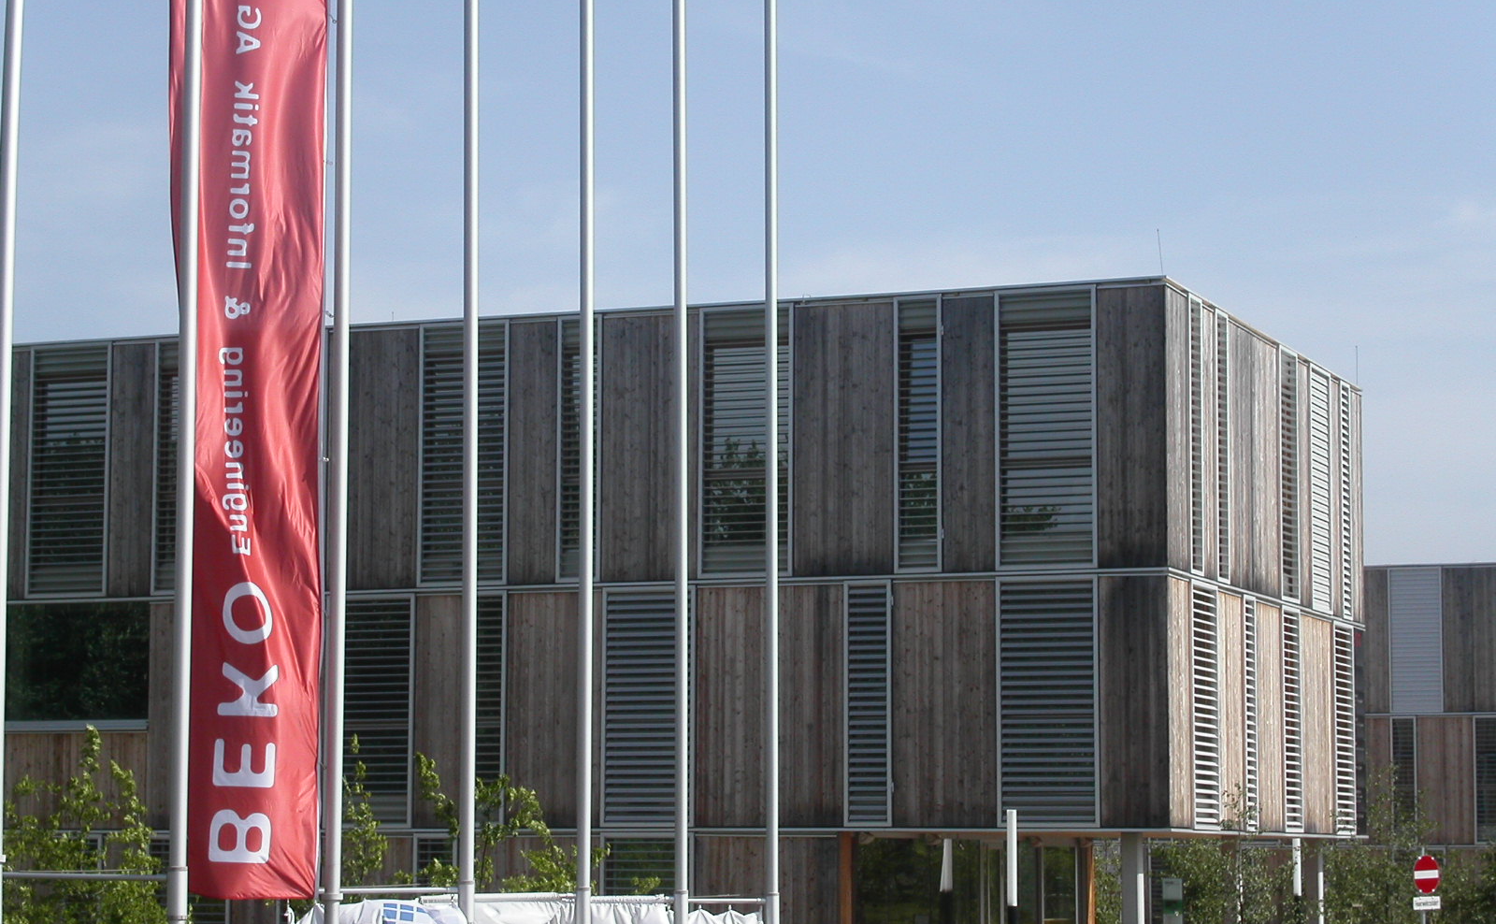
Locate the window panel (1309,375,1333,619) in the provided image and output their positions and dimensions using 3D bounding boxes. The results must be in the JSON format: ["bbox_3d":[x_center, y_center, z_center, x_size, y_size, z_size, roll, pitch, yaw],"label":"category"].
[{"bbox_3d":[9.193,0.474,57.055,0.100,3.958,1.487,-2,-7,22],"label":"window panel"}]

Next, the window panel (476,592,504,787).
[{"bbox_3d":[-4.016,3.774,54.159,0.714,3.579,0.100,-2,-7,22],"label":"window panel"}]

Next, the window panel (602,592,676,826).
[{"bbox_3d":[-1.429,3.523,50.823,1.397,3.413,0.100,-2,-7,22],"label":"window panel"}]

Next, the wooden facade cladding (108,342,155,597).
[{"bbox_3d":[-9.522,0.116,54.887,0.770,3.944,0.100,-2,-7,22],"label":"wooden facade cladding"}]

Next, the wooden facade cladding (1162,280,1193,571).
[{"bbox_3d":[5.940,-0.421,49.265,0.100,3.916,1.242,-2,-7,22],"label":"wooden facade cladding"}]

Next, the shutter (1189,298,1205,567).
[{"bbox_3d":[6.269,-0.362,49.845,0.100,3.928,0.681,-2,-7,22],"label":"shutter"}]

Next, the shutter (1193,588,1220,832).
[{"bbox_3d":[6.454,3.456,50.136,0.100,3.490,1.448,-2,-7,22],"label":"shutter"}]

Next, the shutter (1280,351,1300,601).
[{"bbox_3d":[8.441,0.220,55.395,0.100,3.944,1.218,-2,-7,22],"label":"shutter"}]

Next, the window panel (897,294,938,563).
[{"bbox_3d":[2.406,-0.376,49.718,0.658,3.870,0.100,-2,-7,22],"label":"window panel"}]

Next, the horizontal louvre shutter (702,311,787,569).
[{"bbox_3d":[-0.017,-0.297,51.052,1.448,3.923,0.100,-2,-7,22],"label":"horizontal louvre shutter"}]

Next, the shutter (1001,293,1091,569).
[{"bbox_3d":[4.326,-0.486,51.283,1.476,4.054,0.100,-2,-7,22],"label":"shutter"}]

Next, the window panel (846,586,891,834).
[{"bbox_3d":[1.777,3.544,51.848,0.745,3.575,0.100,-2,-7,22],"label":"window panel"}]

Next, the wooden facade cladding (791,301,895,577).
[{"bbox_3d":[1.412,-0.336,52.442,1.599,4.064,0.100,-2,-7,22],"label":"wooden facade cladding"}]

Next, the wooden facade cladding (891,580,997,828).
[{"bbox_3d":[2.758,3.384,49.495,1.530,3.429,0.100,-2,-7,22],"label":"wooden facade cladding"}]

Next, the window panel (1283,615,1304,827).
[{"bbox_3d":[8.356,3.989,54.602,0.100,3.432,0.996,-2,-7,22],"label":"window panel"}]

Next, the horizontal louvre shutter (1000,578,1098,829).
[{"bbox_3d":[4.136,3.291,48.593,1.405,3.426,0.100,-2,-7,22],"label":"horizontal louvre shutter"}]

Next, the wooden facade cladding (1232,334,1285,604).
[{"bbox_3d":[7.893,0.019,55.392,0.100,4.100,3.234,-2,-7,22],"label":"wooden facade cladding"}]

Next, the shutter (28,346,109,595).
[{"bbox_3d":[-10.576,0.139,55.315,1.470,3.951,0.100,-2,-7,22],"label":"shutter"}]

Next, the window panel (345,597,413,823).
[{"bbox_3d":[-5.843,3.842,54.889,1.554,3.613,0.100,-2,-7,22],"label":"window panel"}]

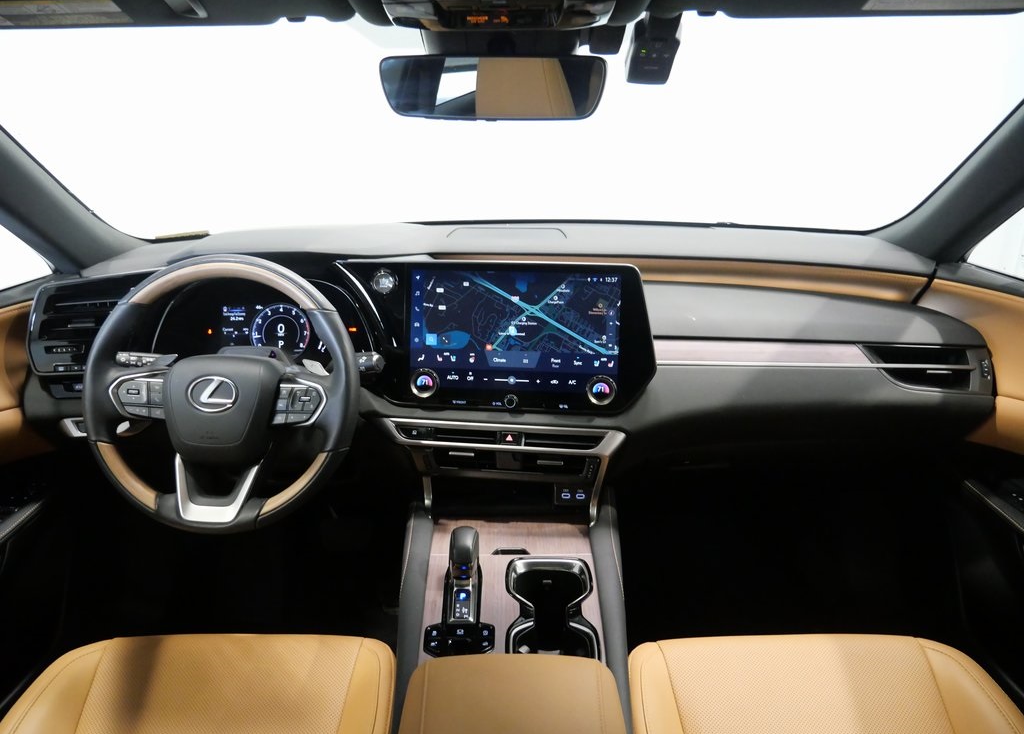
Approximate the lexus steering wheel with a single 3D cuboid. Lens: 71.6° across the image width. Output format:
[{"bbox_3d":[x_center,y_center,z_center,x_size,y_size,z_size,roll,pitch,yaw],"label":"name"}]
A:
[{"bbox_3d":[-0.387,0.033,0.945,0.365,0.365,0.110,2,-3,0],"label":"lexus steering wheel"}]

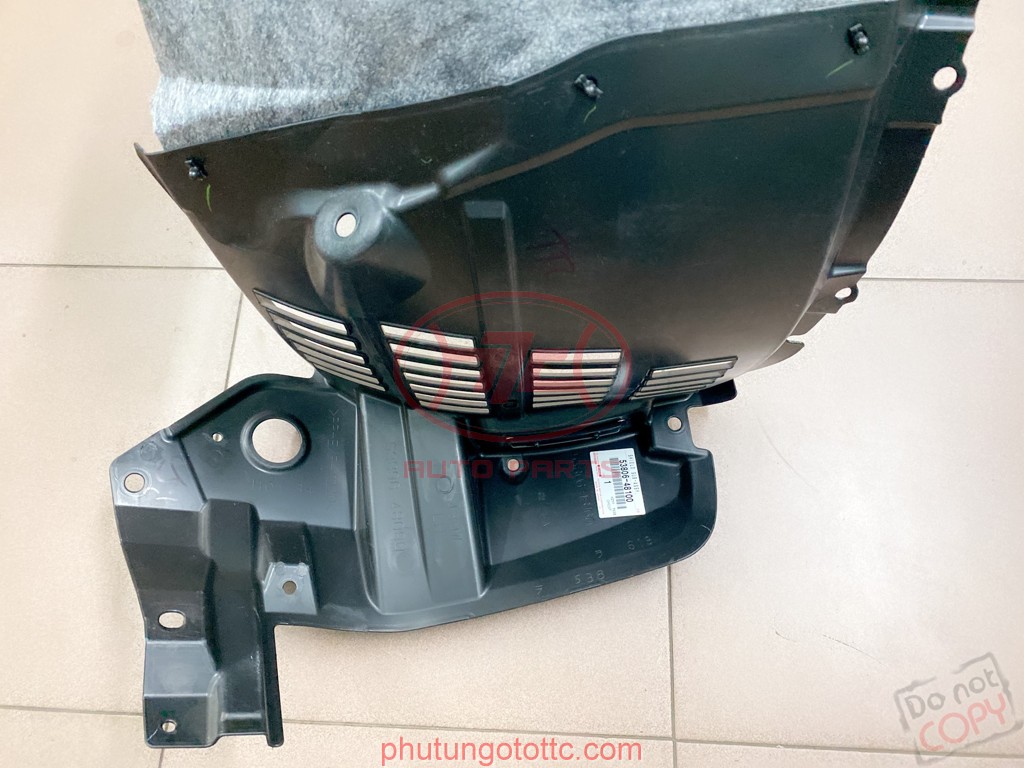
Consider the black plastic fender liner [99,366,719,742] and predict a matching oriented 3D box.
[{"bbox_3d":[-0.107,0.187,0.920,0.789,0.120,0.441,-2,71,2],"label":"black plastic fender liner"}]

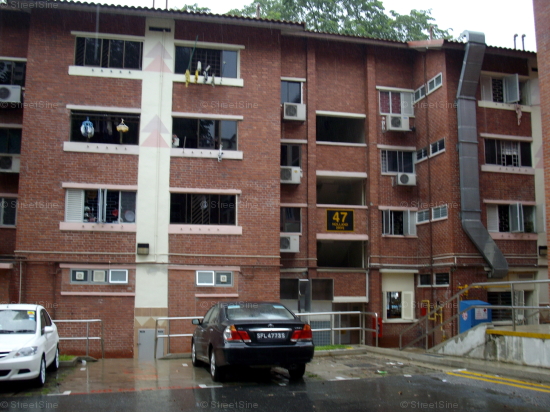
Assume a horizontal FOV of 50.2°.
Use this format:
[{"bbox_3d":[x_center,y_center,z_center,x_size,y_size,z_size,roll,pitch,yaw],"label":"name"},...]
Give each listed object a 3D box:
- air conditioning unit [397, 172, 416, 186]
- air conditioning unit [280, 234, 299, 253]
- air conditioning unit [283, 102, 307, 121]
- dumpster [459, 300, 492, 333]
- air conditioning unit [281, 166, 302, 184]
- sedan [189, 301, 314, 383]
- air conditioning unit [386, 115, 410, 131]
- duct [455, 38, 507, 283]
[{"bbox_3d":[5.404,-1.051,24.241,0.770,0.490,0.270,2,-9,-13],"label":"air conditioning unit"},{"bbox_3d":[0.507,1.489,22.810,0.850,0.640,0.310,2,-9,-11],"label":"air conditioning unit"},{"bbox_3d":[0.780,-3.745,23.630,0.860,0.630,0.310,2,-9,-11],"label":"air conditioning unit"},{"bbox_3d":[6.859,4.042,20.084,0.780,1.600,0.830,2,-9,-11],"label":"dumpster"},{"bbox_3d":[0.558,-1.174,23.209,0.850,0.640,0.310,2,-9,-11],"label":"air conditioning unit"},{"bbox_3d":[-0.625,2.764,12.437,1.795,1.480,4.815,2,-9,-14],"label":"sedan"},{"bbox_3d":[5.160,-3.408,24.558,0.830,0.580,0.310,2,-9,-13],"label":"air conditioning unit"},{"bbox_3d":[7.856,-1.946,21.933,1.774,9.124,1.024,2,-8,-12],"label":"duct"}]

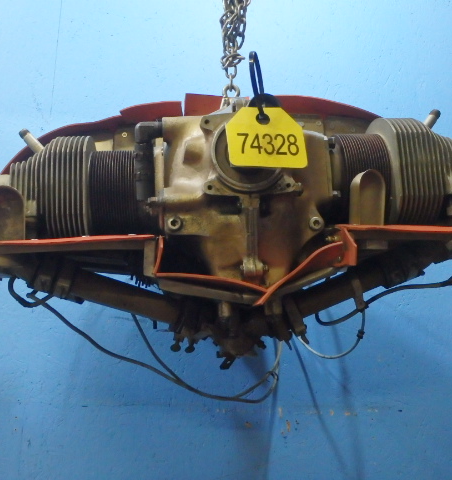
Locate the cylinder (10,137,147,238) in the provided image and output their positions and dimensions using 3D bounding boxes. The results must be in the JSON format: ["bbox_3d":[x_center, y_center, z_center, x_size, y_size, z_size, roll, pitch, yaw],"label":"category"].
[{"bbox_3d":[-0.214,-0.075,0.835,0.190,0.163,0.163,-2,-3,-5],"label":"cylinder"}]

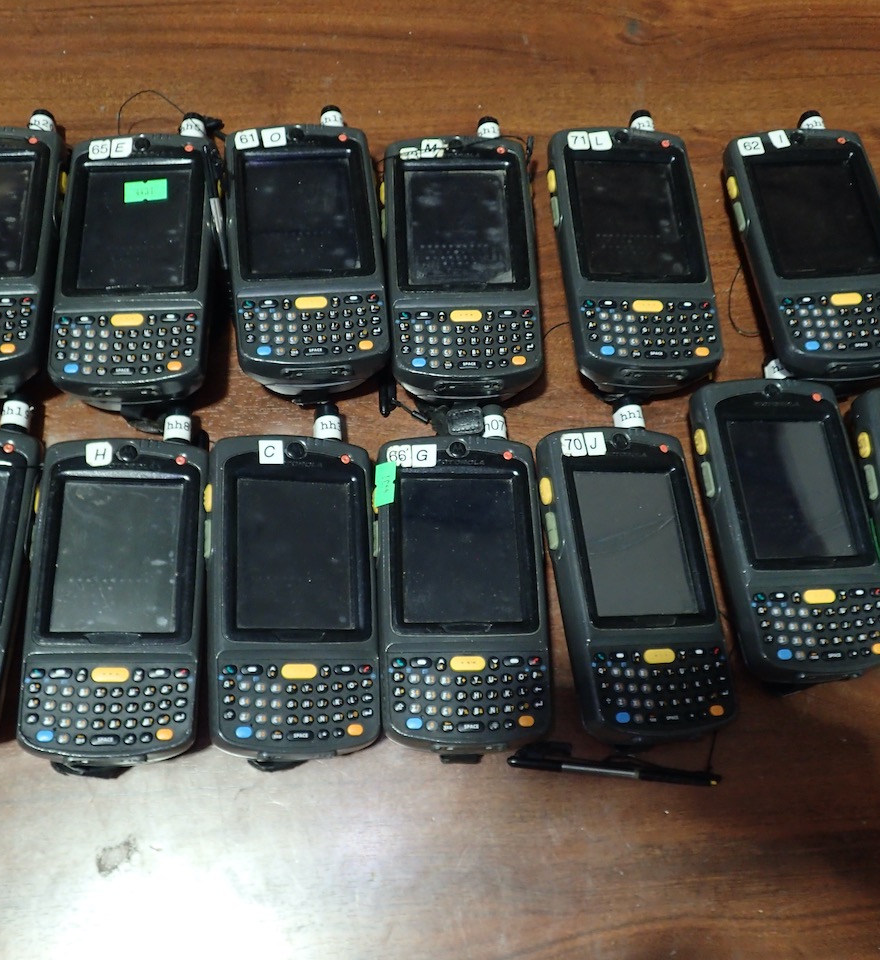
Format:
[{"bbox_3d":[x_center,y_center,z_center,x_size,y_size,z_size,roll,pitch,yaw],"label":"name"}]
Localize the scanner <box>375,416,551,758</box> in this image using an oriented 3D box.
[{"bbox_3d":[0.009,0.046,0.542,0.078,0.042,0.180,0,64,-6],"label":"scanner"}]

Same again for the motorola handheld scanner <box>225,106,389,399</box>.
[{"bbox_3d":[-0.074,-0.128,0.600,0.079,0.042,0.182,-4,67,-7],"label":"motorola handheld scanner"}]

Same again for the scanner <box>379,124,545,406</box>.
[{"bbox_3d":[0.009,-0.122,0.603,0.078,0.042,0.180,-1,66,-4],"label":"scanner"}]

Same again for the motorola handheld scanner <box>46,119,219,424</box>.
[{"bbox_3d":[-0.158,-0.119,0.592,0.079,0.042,0.182,-2,68,0],"label":"motorola handheld scanner"}]

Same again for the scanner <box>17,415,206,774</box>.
[{"bbox_3d":[-0.152,0.048,0.532,0.079,0.042,0.182,1,68,-8],"label":"scanner"}]

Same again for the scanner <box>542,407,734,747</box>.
[{"bbox_3d":[0.089,0.042,0.552,0.078,0.042,0.180,1,68,-21],"label":"scanner"}]

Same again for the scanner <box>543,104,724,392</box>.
[{"bbox_3d":[0.102,-0.130,0.614,0.079,0.042,0.182,-1,68,-8],"label":"scanner"}]

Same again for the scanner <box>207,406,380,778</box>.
[{"bbox_3d":[-0.074,0.047,0.540,0.078,0.042,0.180,3,68,-18],"label":"scanner"}]

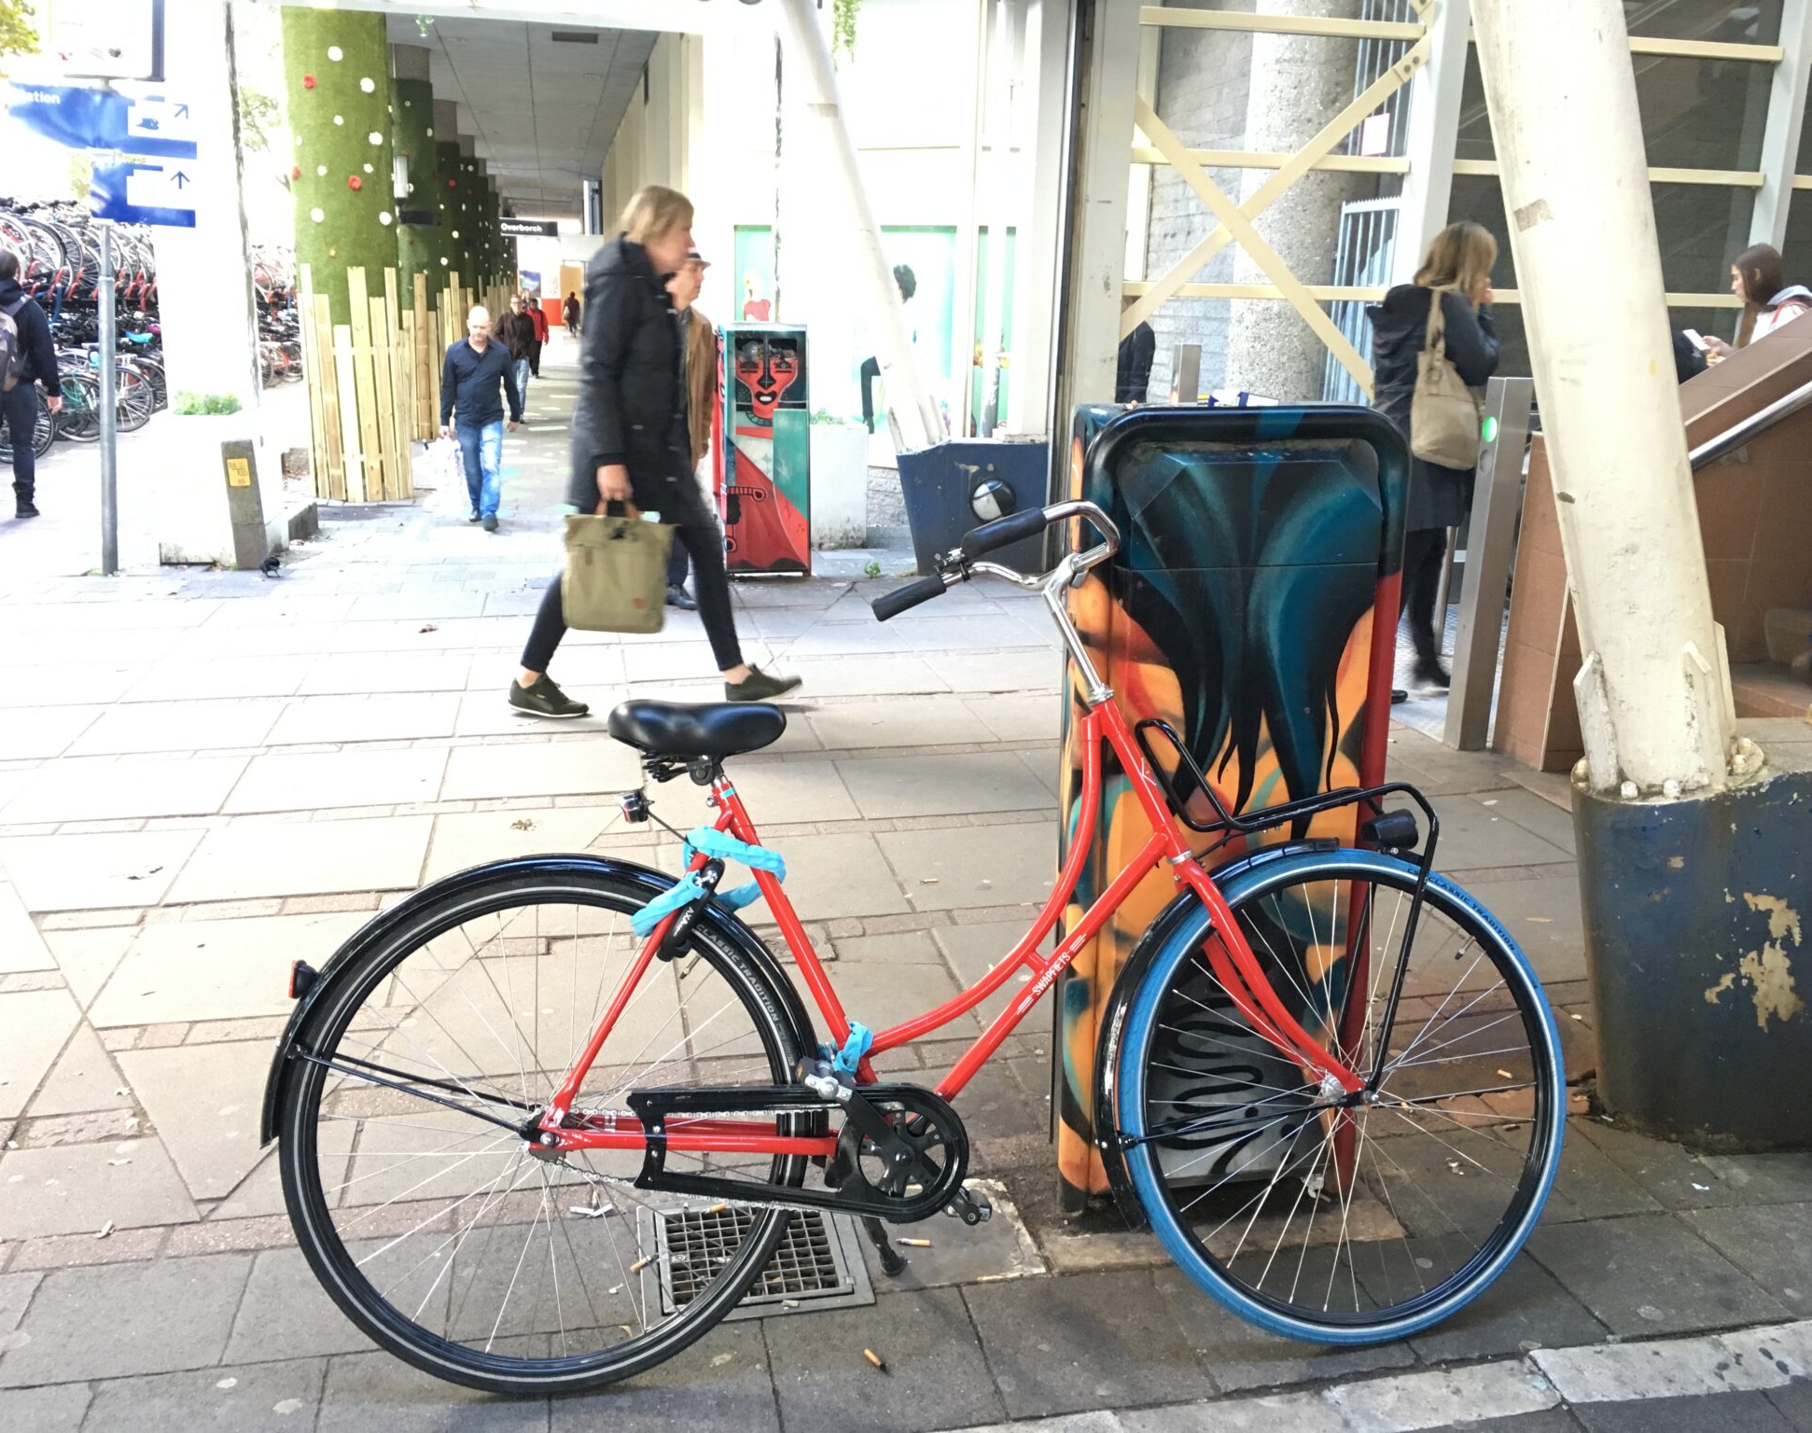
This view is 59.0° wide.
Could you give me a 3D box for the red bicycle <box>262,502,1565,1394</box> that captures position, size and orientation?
[{"bbox_3d":[0.060,0.300,2.370,1.880,1.200,0.600,-1,5,-8],"label":"red bicycle"}]

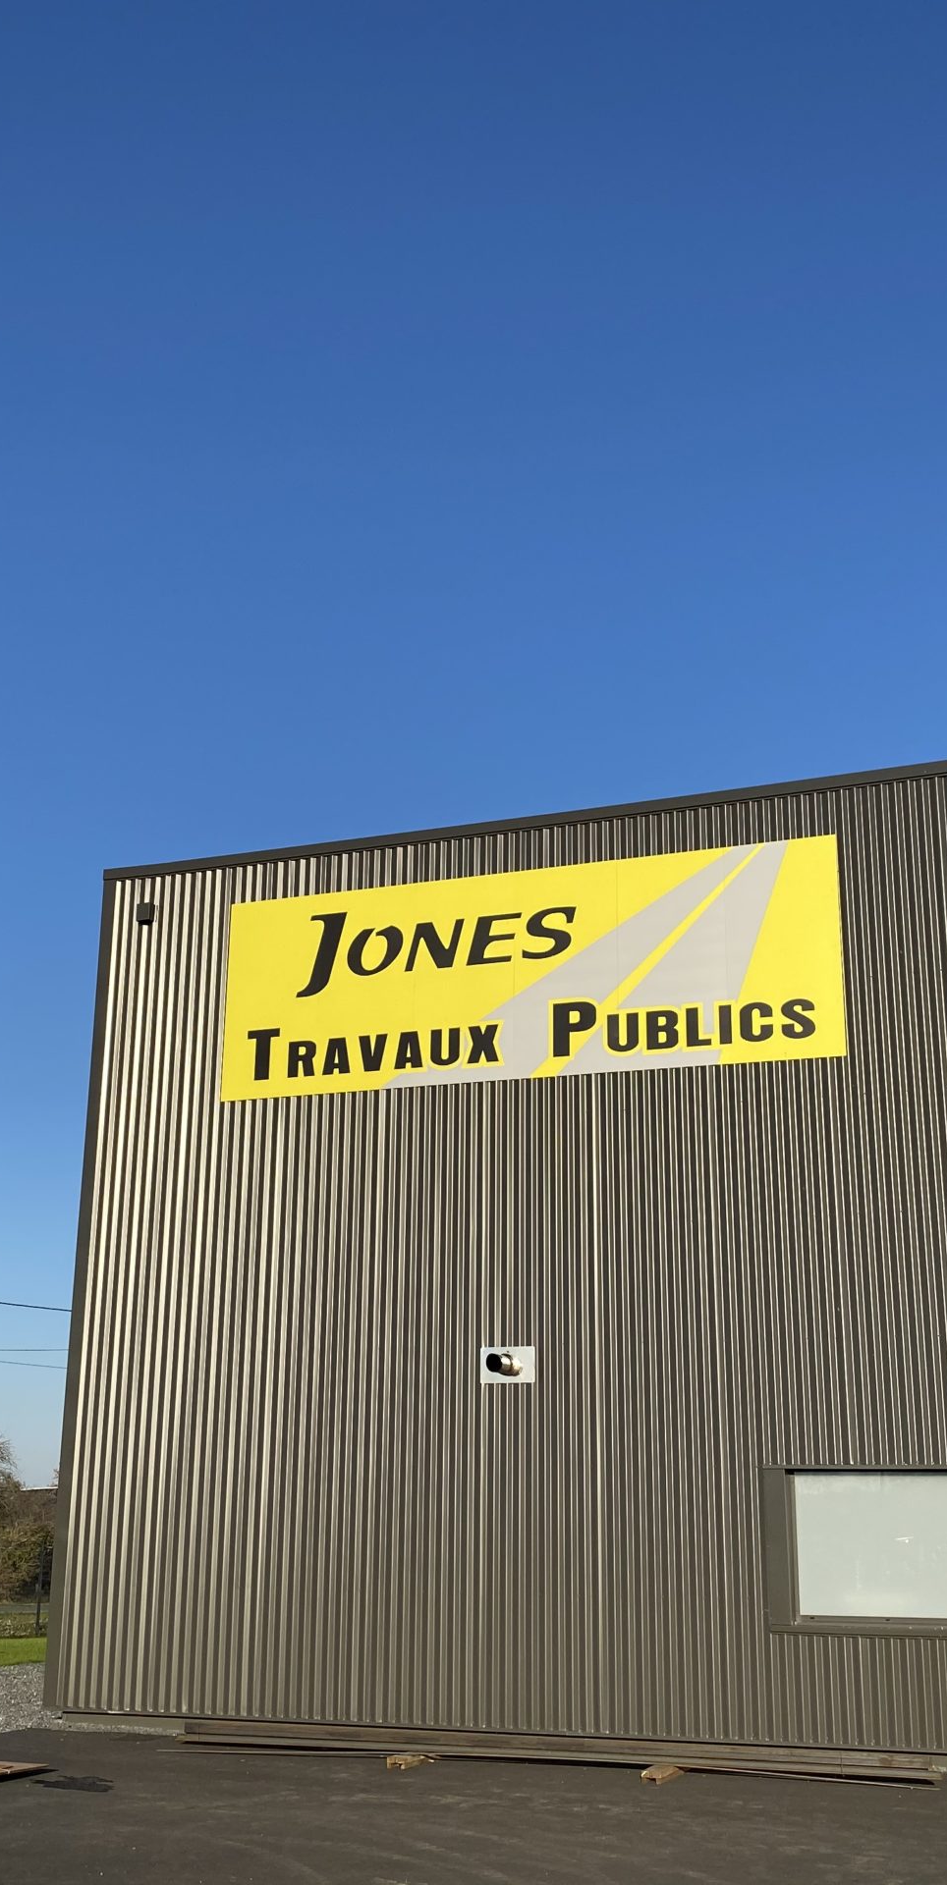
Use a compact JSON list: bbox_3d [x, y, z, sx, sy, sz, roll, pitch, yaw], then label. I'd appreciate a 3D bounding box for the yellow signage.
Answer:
[{"bbox_3d":[0.389,0.286,17.463,6.000,2.000,0.060,-6,-19,20],"label":"yellow signage"}]

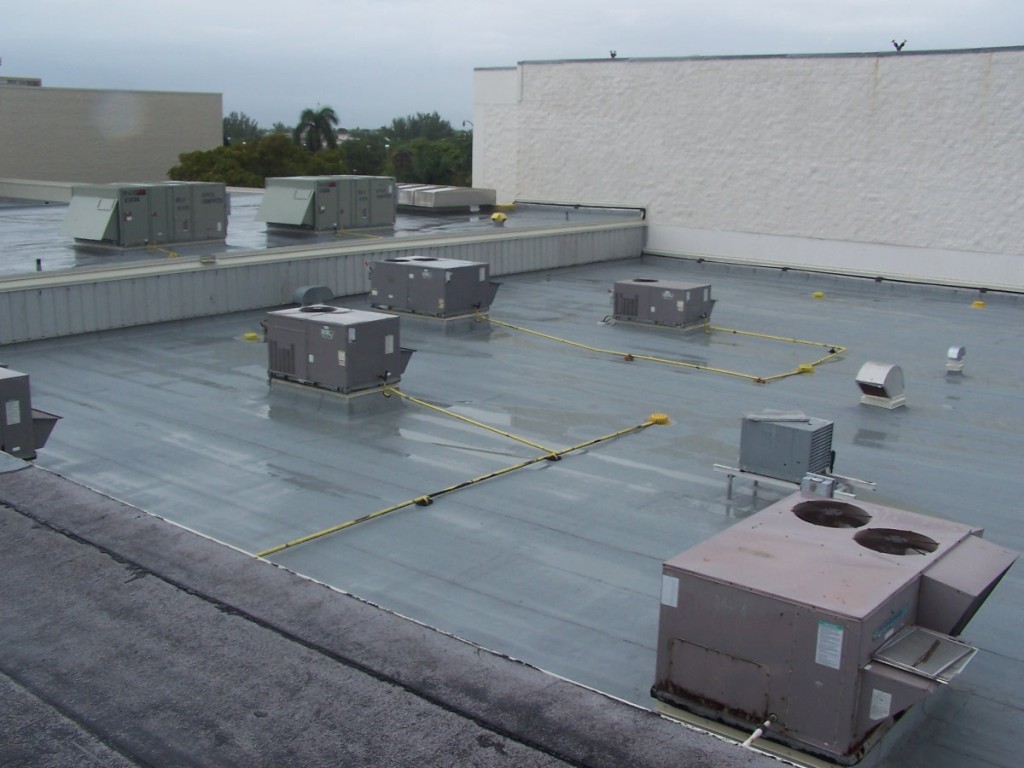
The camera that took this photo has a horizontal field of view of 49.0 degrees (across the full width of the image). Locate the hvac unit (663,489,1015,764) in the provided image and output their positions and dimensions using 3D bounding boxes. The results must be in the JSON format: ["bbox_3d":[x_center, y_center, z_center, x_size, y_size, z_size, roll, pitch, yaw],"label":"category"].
[{"bbox_3d":[2.535,1.751,8.375,1.958,1.024,2.270,10,16,38],"label":"hvac unit"}]

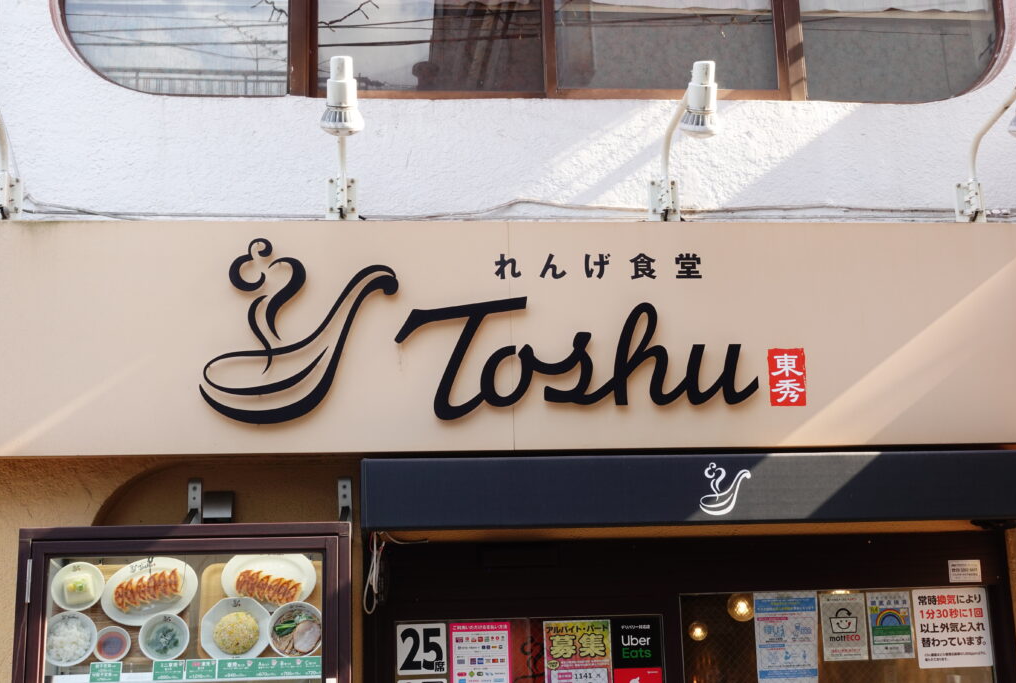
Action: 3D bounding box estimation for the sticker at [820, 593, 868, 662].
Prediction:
[{"bbox_3d":[1.072,0.907,4.430,0.146,0.209,0.005,0,-13,-5],"label":"sticker"}]

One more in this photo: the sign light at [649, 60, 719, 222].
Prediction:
[{"bbox_3d":[0.545,-0.613,4.303,0.130,0.343,0.550,0,-13,-5],"label":"sign light"}]

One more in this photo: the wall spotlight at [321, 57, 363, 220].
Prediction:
[{"bbox_3d":[-0.496,-0.610,4.217,0.131,0.344,0.550,0,-13,-5],"label":"wall spotlight"}]

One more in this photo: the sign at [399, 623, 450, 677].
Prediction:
[{"bbox_3d":[-0.266,0.952,4.309,0.151,0.152,0.010,0,-13,-5],"label":"sign"}]

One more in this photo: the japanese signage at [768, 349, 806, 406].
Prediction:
[{"bbox_3d":[0.872,0.113,4.341,0.111,0.182,0.015,0,-13,-5],"label":"japanese signage"}]

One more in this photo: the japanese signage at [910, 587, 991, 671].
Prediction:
[{"bbox_3d":[1.425,0.916,4.457,0.242,0.245,0.010,0,-13,-5],"label":"japanese signage"}]

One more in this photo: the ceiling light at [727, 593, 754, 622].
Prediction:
[{"bbox_3d":[0.957,1.069,5.703,0.118,0.155,0.118,0,-13,-5],"label":"ceiling light"}]

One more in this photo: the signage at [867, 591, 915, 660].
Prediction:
[{"bbox_3d":[1.229,0.911,4.474,0.143,0.210,0.010,0,-12,-5],"label":"signage"}]

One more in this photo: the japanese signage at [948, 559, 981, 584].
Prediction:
[{"bbox_3d":[1.482,0.745,4.513,0.108,0.071,0.010,0,-12,-5],"label":"japanese signage"}]

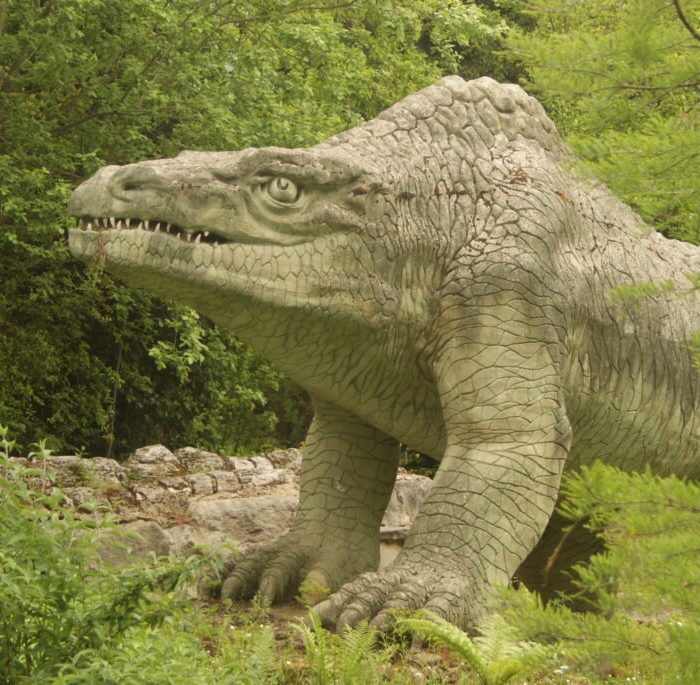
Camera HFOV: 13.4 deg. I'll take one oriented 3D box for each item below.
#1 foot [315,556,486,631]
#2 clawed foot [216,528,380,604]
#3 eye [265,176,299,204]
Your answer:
[{"bbox_3d":[0.348,1.736,20.600,1.050,0.500,0.880,-1,1,-41],"label":"foot"},{"bbox_3d":[-0.410,1.656,22.100,1.050,0.500,0.880,-1,1,-45],"label":"clawed foot"},{"bbox_3d":[-0.463,-1.042,20.500,0.245,0.195,0.130,0,1,-7],"label":"eye"}]

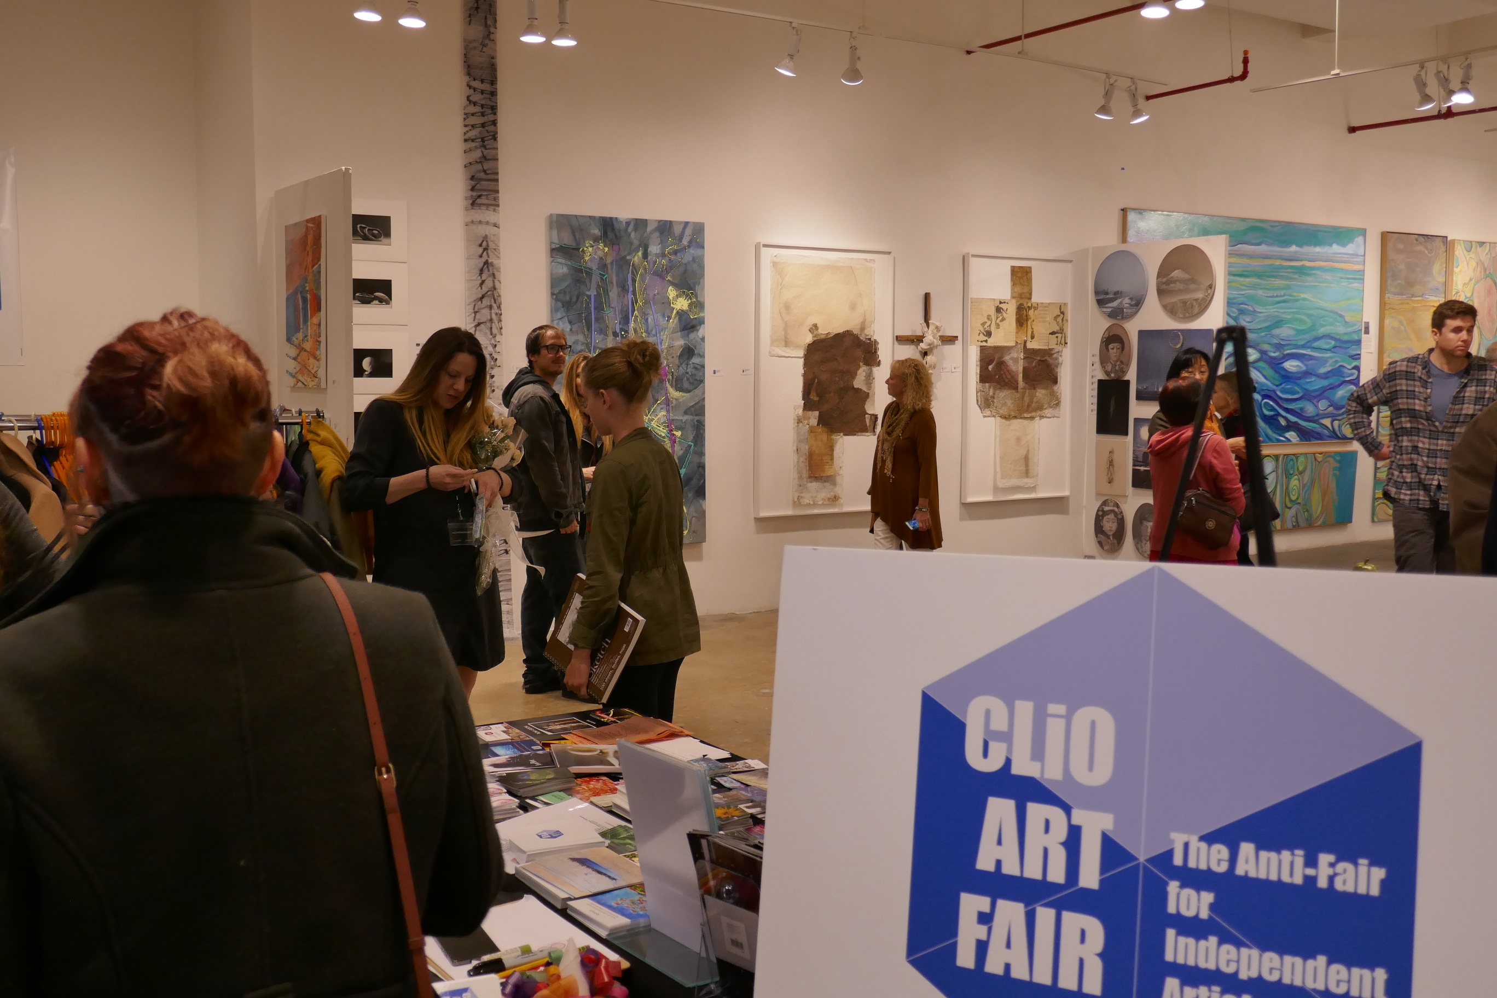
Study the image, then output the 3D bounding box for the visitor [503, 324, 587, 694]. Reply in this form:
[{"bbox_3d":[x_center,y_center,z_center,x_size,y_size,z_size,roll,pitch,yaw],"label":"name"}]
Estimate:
[{"bbox_3d":[-0.969,0.046,6.952,0.380,1.740,0.520,-1,5,-15],"label":"visitor"}]

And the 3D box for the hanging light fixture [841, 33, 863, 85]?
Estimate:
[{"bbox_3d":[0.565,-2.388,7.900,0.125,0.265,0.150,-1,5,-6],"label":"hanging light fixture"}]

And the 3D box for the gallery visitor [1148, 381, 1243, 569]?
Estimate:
[{"bbox_3d":[2.029,0.190,6.628,0.420,1.490,0.310,3,6,36],"label":"gallery visitor"}]

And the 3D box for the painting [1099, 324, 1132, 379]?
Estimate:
[{"bbox_3d":[2.670,-1.075,10.611,0.025,0.405,0.295,-3,6,-34],"label":"painting"}]

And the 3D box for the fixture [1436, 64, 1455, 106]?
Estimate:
[{"bbox_3d":[4.018,-2.377,8.360,0.150,0.265,0.125,2,5,21],"label":"fixture"}]

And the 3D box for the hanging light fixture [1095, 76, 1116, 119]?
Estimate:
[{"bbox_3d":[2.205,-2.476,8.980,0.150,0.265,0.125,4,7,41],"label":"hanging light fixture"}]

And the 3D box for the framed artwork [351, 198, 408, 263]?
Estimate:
[{"bbox_3d":[-2.028,-1.432,7.765,0.420,0.321,0.020,-3,6,-33],"label":"framed artwork"}]

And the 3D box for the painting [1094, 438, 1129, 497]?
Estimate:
[{"bbox_3d":[2.670,-0.230,10.652,0.030,0.410,0.307,-3,6,-34],"label":"painting"}]

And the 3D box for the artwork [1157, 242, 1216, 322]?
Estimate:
[{"bbox_3d":[3.015,-1.495,10.024,0.040,0.510,0.488,-3,6,-33],"label":"artwork"}]

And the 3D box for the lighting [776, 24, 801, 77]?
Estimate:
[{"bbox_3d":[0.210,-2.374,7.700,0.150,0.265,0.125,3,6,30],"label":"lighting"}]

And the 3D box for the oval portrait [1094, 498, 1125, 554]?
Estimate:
[{"bbox_3d":[2.666,0.201,10.696,0.030,0.405,0.297,-3,6,-34],"label":"oval portrait"}]

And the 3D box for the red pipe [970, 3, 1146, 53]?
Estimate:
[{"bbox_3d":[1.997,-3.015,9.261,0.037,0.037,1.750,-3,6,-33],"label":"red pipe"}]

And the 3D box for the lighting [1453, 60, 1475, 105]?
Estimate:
[{"bbox_3d":[4.064,-2.370,8.270,0.130,0.255,0.145,5,7,43],"label":"lighting"}]

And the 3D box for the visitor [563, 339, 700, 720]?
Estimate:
[{"bbox_3d":[-0.324,0.358,4.130,0.360,1.609,0.450,3,6,32],"label":"visitor"}]

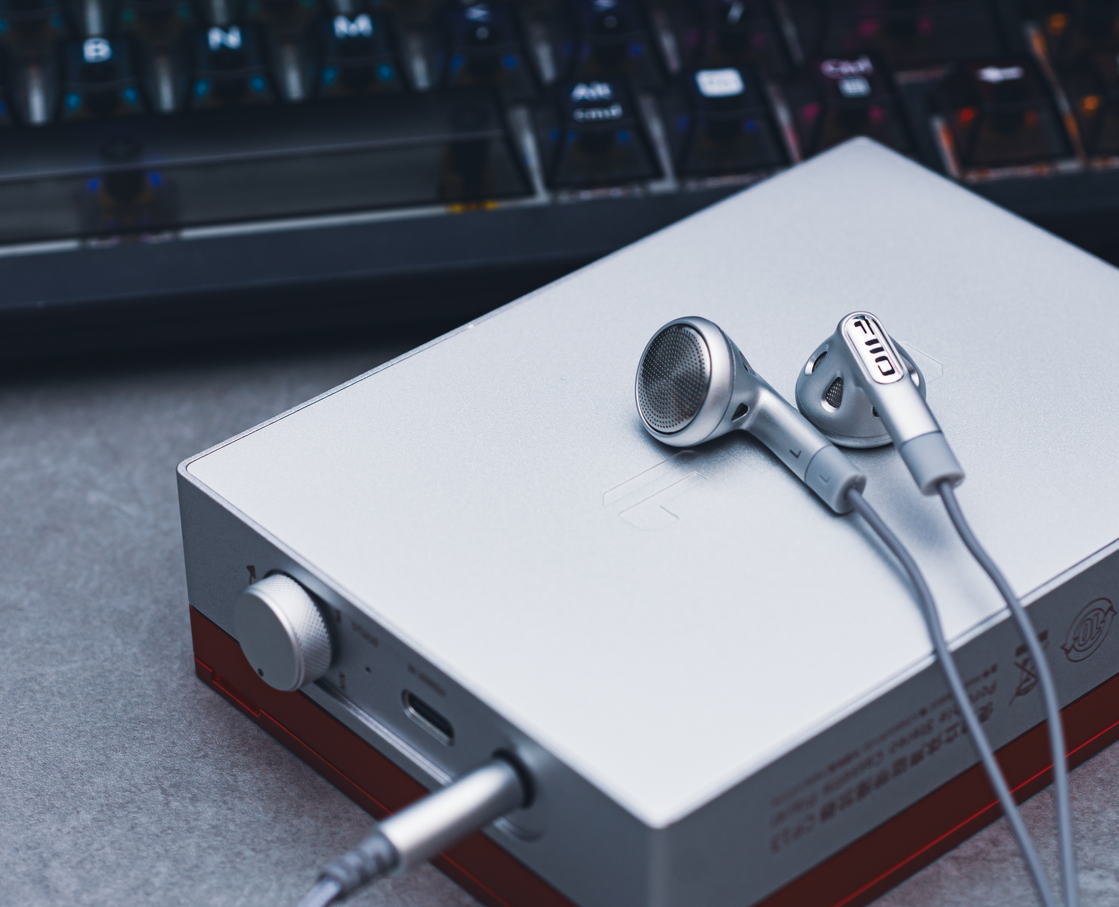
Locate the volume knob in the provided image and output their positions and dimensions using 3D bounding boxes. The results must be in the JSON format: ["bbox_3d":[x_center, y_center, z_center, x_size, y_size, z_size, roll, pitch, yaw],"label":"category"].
[{"bbox_3d":[-0.033,0.021,0.335,0.006,0.013,0.013,-27,43,-32],"label":"volume knob"}]

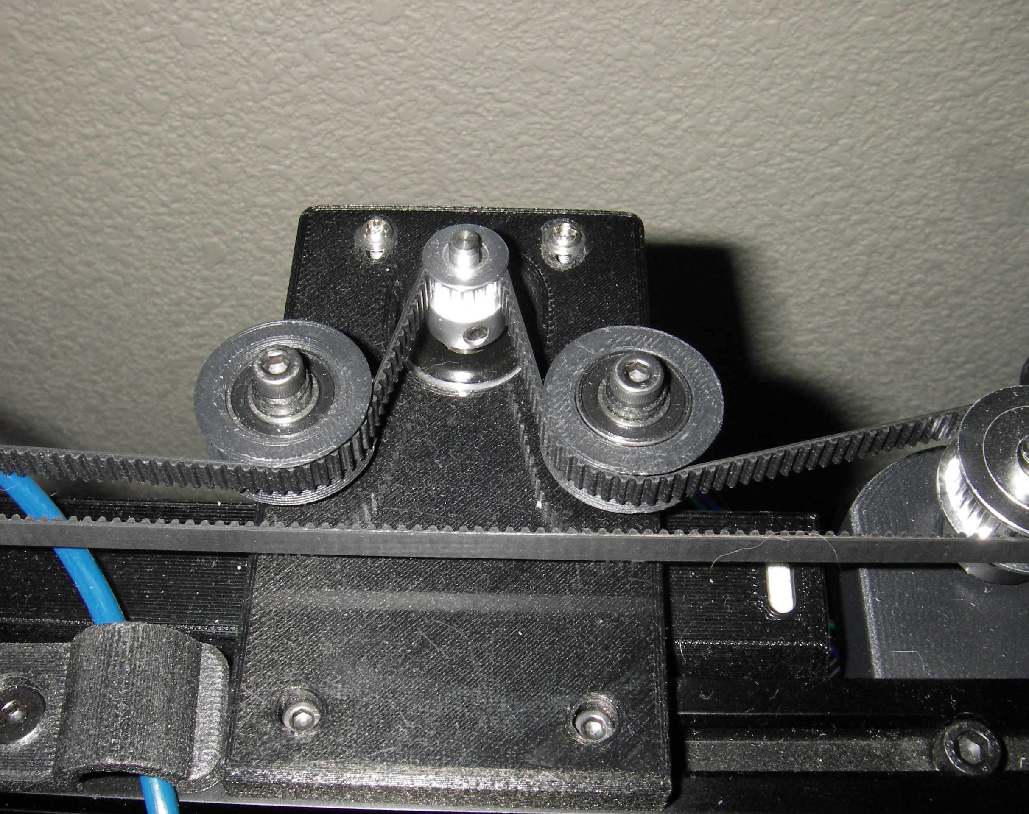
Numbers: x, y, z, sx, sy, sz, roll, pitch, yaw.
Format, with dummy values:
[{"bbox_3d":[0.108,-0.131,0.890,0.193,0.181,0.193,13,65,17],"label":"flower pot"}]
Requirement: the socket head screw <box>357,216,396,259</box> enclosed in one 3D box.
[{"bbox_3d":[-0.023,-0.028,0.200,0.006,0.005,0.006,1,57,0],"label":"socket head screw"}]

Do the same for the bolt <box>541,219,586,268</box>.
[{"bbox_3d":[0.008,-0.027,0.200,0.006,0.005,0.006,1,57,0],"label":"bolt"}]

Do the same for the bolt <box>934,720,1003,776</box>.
[{"bbox_3d":[0.064,0.049,0.169,0.009,0.005,0.009,1,57,0],"label":"bolt"}]

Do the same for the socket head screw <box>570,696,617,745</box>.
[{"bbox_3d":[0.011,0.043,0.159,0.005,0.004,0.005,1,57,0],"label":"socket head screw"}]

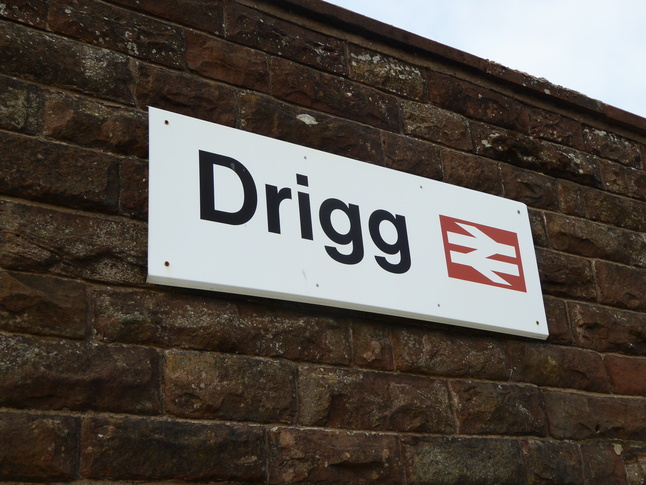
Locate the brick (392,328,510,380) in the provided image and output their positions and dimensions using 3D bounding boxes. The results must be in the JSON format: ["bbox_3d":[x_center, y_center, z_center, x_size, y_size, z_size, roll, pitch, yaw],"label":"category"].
[{"bbox_3d":[0.363,0.366,2.862,0.482,0.154,0.150,11,-27,-33],"label":"brick"}]

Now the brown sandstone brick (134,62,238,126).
[{"bbox_3d":[-0.424,-0.408,2.734,0.323,0.143,0.120,11,-26,-33],"label":"brown sandstone brick"}]

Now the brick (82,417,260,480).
[{"bbox_3d":[-0.392,0.538,2.322,0.496,0.140,0.120,11,-26,-33],"label":"brick"}]

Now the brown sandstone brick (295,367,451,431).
[{"bbox_3d":[0.135,0.486,2.744,0.564,0.166,0.120,11,-26,-33],"label":"brown sandstone brick"}]

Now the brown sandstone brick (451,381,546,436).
[{"bbox_3d":[0.504,0.541,2.885,0.389,0.163,0.150,11,-27,-33],"label":"brown sandstone brick"}]

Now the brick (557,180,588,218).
[{"bbox_3d":[0.895,-0.135,3.495,0.134,0.144,0.150,11,-27,-33],"label":"brick"}]

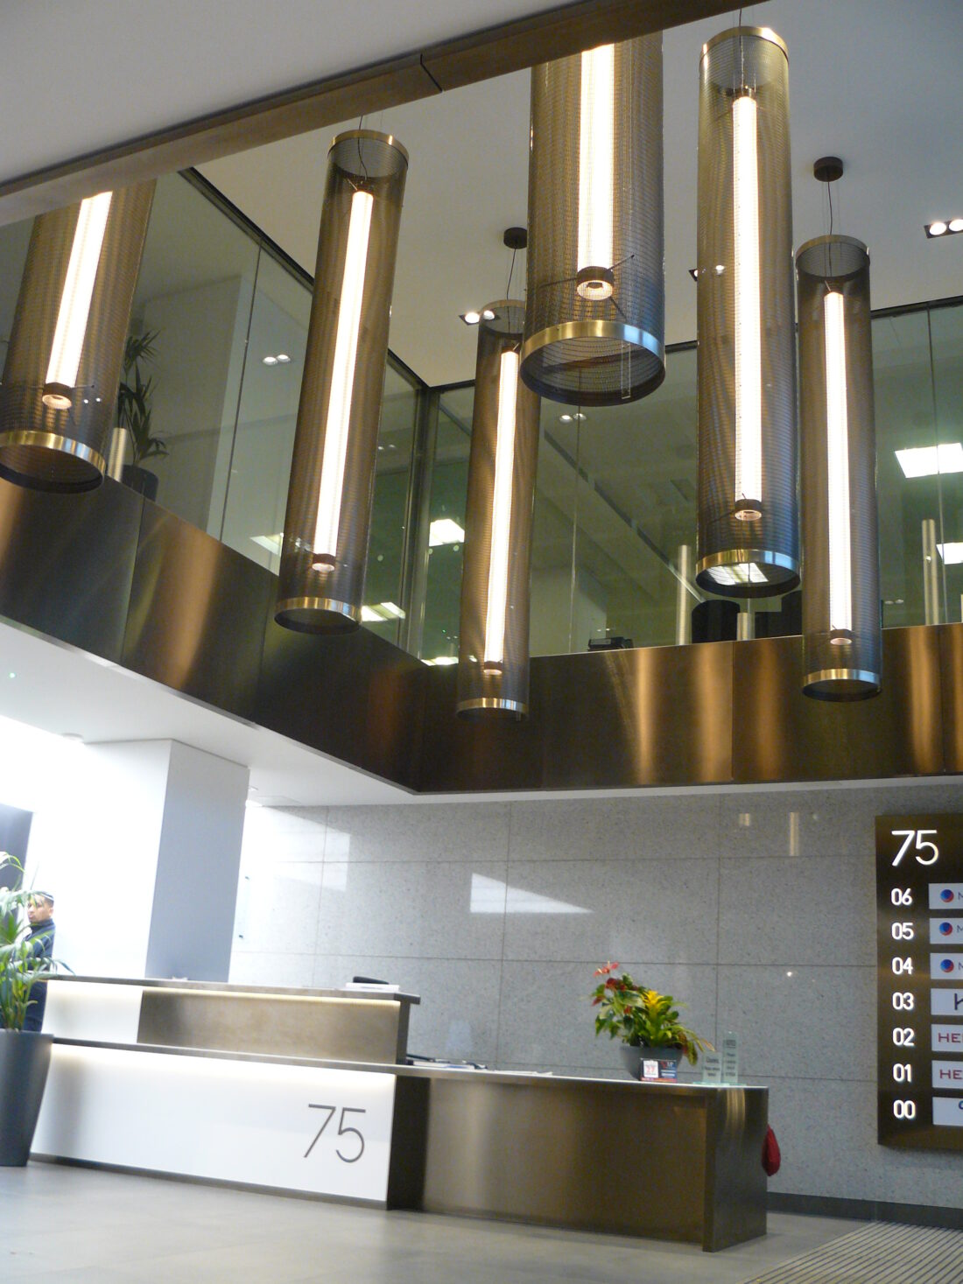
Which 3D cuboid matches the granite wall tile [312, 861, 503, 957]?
[{"bbox_3d":[-0.508,1.925,9.610,1.530,0.691,0.030,-5,-20,26],"label":"granite wall tile"}]

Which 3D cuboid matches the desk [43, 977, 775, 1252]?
[{"bbox_3d":[-0.647,2.483,7.307,4.291,1.112,0.991,-5,-20,25],"label":"desk"}]

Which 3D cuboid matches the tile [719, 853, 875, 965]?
[{"bbox_3d":[2.204,1.670,8.293,1.530,0.691,0.030,-5,-20,26],"label":"tile"}]

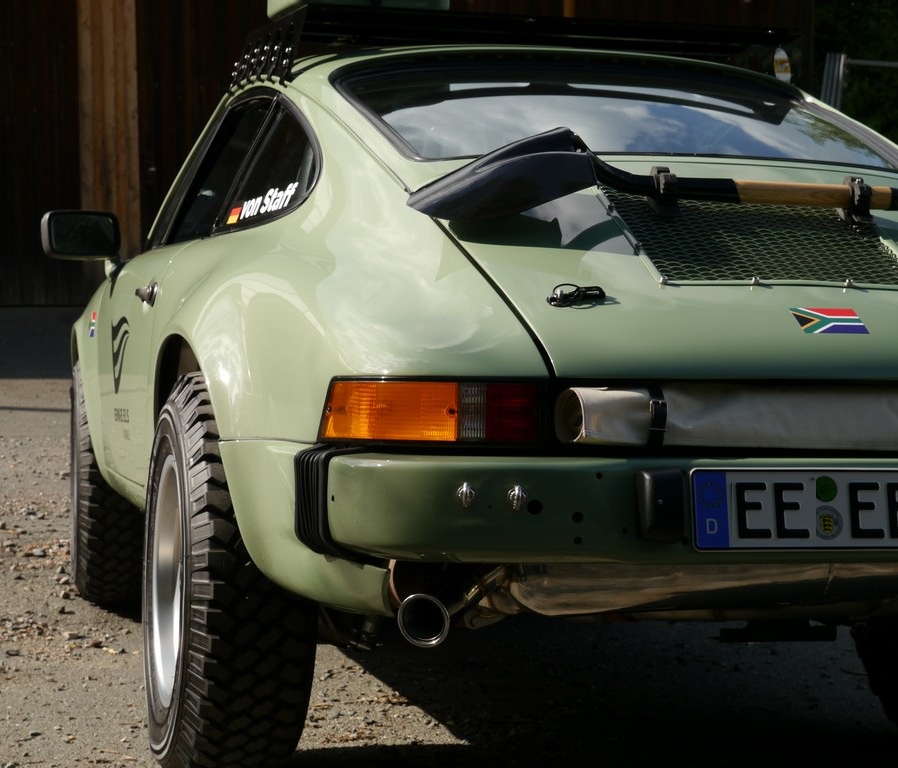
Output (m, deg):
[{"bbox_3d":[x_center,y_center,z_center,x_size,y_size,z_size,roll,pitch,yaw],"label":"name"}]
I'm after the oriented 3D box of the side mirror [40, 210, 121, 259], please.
[{"bbox_3d":[-0.900,-0.365,5.060,0.190,0.117,0.090,-1,2,-24],"label":"side mirror"}]

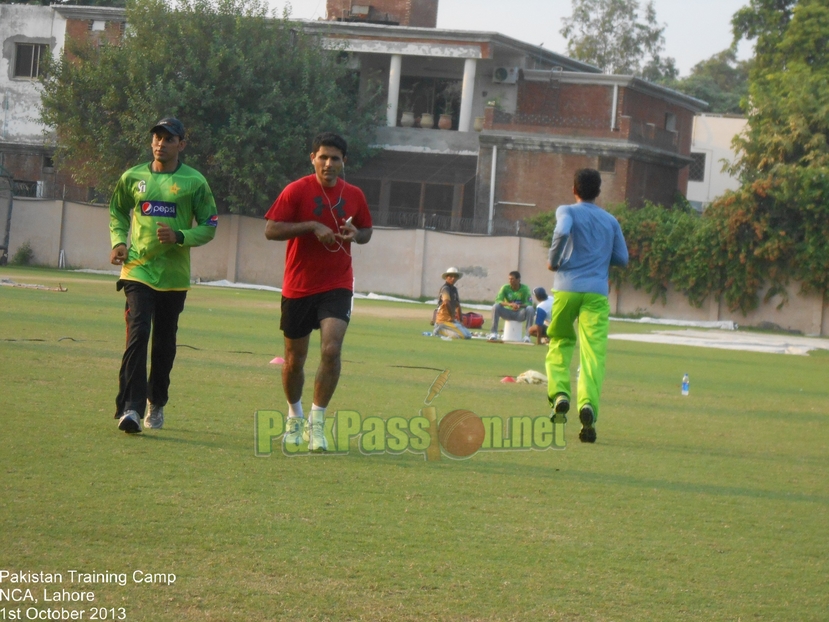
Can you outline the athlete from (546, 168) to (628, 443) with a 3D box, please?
[{"bbox_3d":[1.144,-0.036,18.850,0.570,1.800,0.680,4,1,-7],"label":"athlete"}]

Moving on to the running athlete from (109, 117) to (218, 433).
[{"bbox_3d":[-1.448,-0.204,16.380,0.620,1.820,0.550,5,1,7],"label":"running athlete"}]

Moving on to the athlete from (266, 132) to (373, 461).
[{"bbox_3d":[-0.537,-0.105,16.120,0.610,1.790,0.520,4,1,-5],"label":"athlete"}]

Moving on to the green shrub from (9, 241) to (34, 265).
[{"bbox_3d":[-13.340,-1.957,97.000,0.850,0.900,0.800,4,1,0],"label":"green shrub"}]

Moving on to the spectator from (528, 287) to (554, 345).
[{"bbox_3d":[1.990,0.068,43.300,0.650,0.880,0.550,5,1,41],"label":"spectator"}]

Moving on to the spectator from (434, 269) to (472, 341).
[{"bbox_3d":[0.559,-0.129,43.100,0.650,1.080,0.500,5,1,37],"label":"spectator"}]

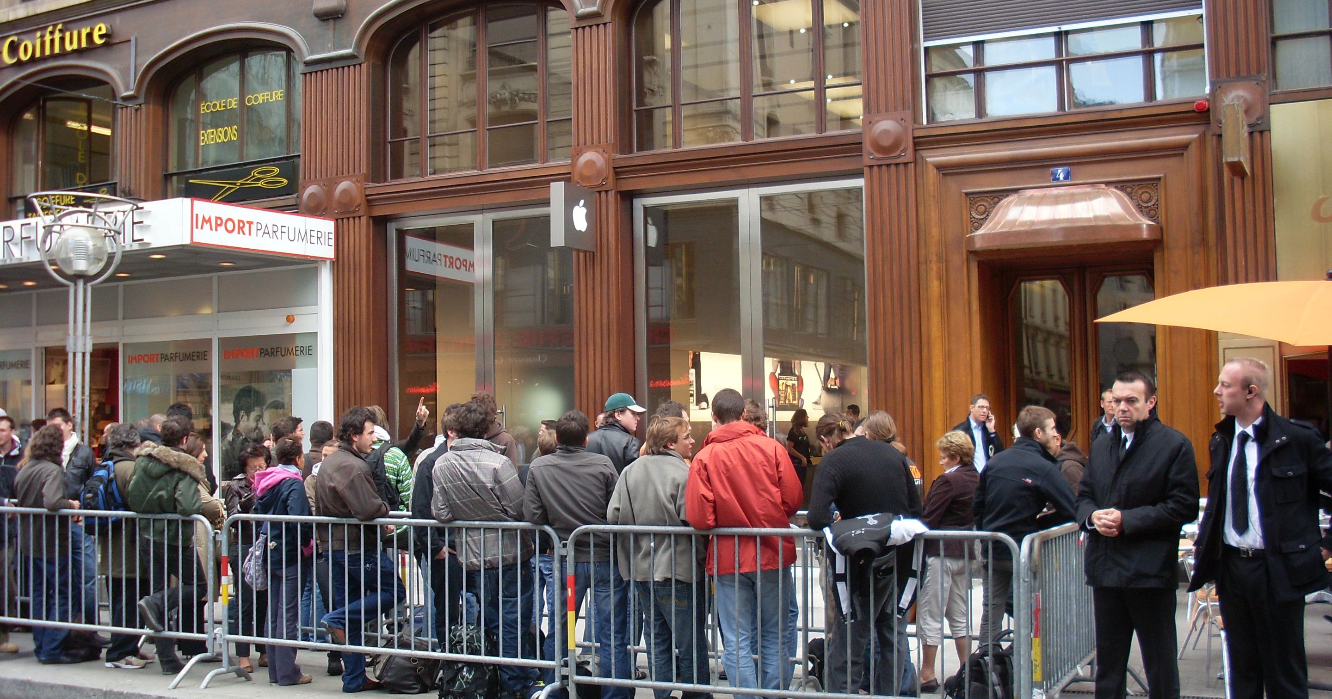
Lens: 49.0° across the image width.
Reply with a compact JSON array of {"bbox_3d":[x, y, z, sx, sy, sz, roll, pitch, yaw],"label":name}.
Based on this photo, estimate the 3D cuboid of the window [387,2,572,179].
[{"bbox_3d":[-2.322,-3.306,18.439,2.900,2.170,0.200,-3,-5,25],"label":"window"}]

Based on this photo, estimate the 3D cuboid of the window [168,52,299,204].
[{"bbox_3d":[-5.899,-3.078,20.274,2.900,2.200,0.200,-3,-5,29],"label":"window"}]

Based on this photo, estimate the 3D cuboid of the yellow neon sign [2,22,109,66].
[{"bbox_3d":[-8.958,-4.527,21.498,2.300,0.450,0.130,-3,-5,29],"label":"yellow neon sign"}]

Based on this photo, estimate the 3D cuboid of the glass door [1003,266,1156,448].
[{"bbox_3d":[4.525,0.703,15.847,1.720,3.200,0.100,-3,-4,22],"label":"glass door"}]

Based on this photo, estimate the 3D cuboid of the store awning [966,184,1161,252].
[{"bbox_3d":[4.027,-1.369,14.836,1.890,0.690,0.500,-3,-4,22],"label":"store awning"}]

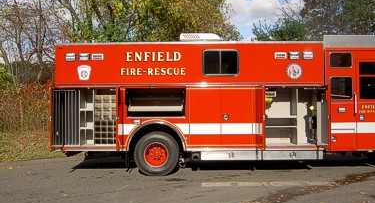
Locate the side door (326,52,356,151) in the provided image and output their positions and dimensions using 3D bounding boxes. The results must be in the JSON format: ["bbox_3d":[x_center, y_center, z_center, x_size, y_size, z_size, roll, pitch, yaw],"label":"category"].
[{"bbox_3d":[3.764,-0.012,9.000,0.740,2.430,0.080,0,-1,0],"label":"side door"}]

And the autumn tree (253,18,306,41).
[{"bbox_3d":[6.436,-1.554,25.039,4.000,7.300,4.000,0,-1,0],"label":"autumn tree"}]

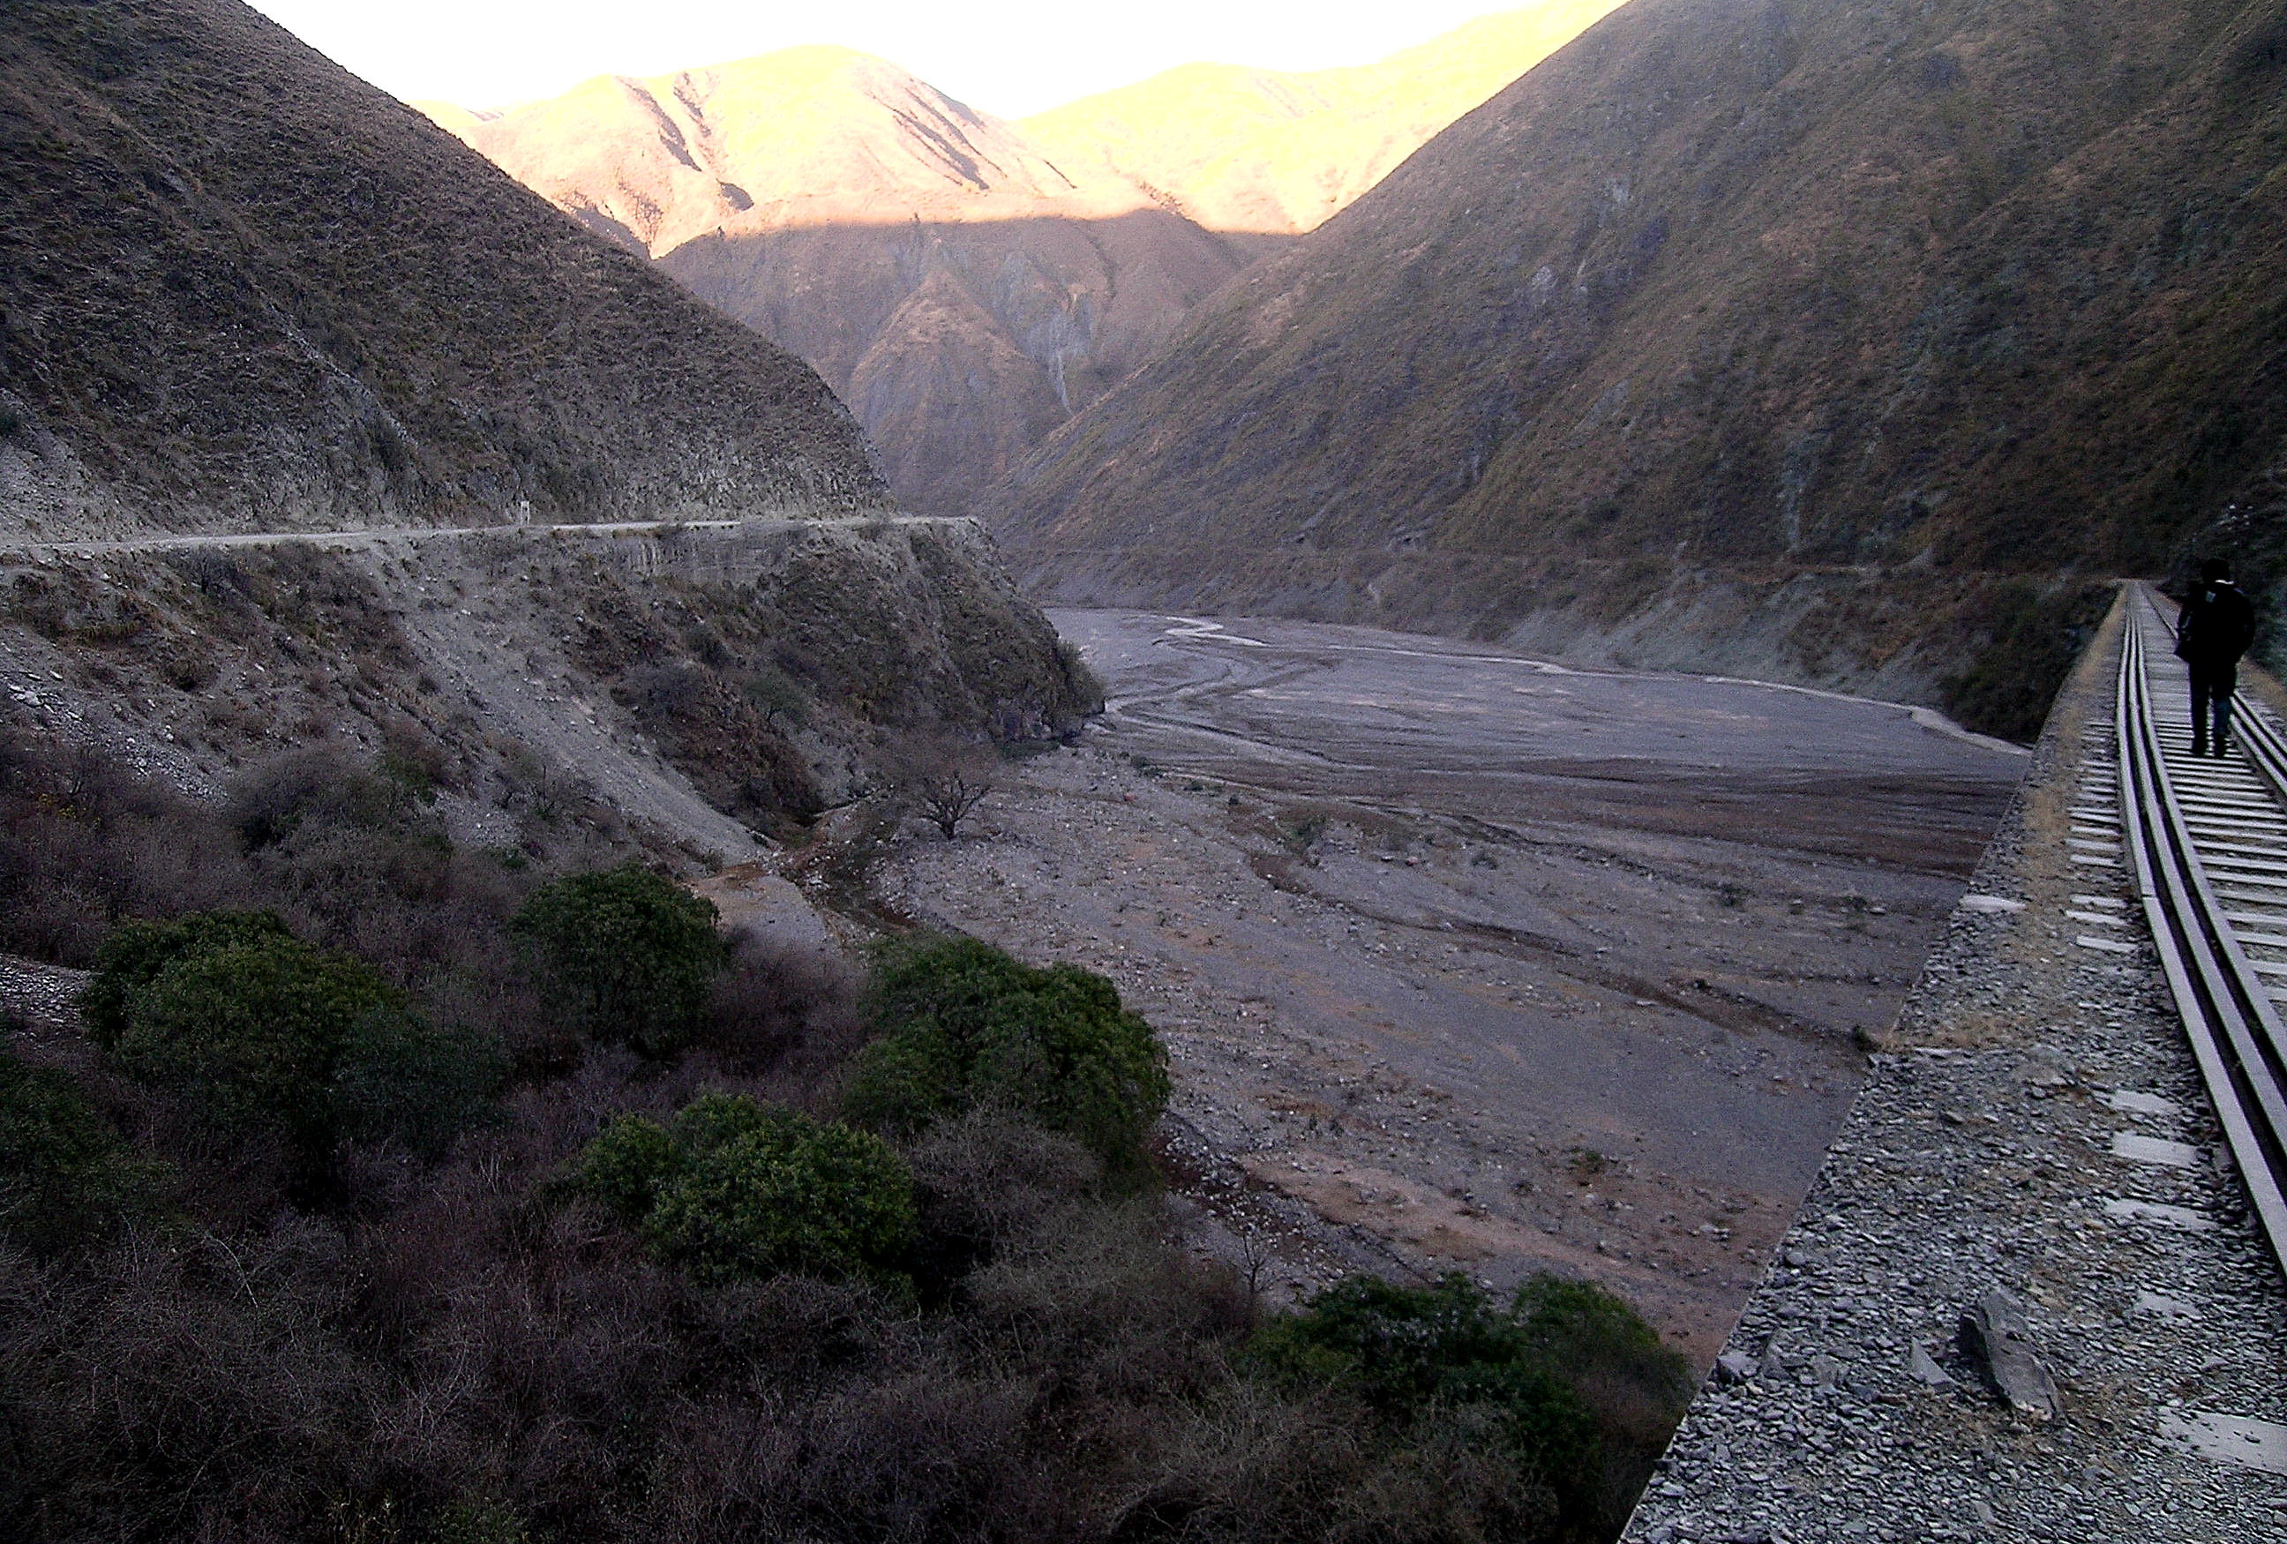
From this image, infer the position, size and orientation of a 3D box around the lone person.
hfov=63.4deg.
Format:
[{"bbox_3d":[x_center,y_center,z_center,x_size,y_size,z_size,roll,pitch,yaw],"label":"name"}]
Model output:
[{"bbox_3d":[9.275,-0.984,15.991,0.620,1.720,0.450,3,7,28],"label":"lone person"}]

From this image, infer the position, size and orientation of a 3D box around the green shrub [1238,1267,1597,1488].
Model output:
[{"bbox_3d":[2.891,6.662,19.379,3.620,2.440,2.890,1,7,9],"label":"green shrub"}]

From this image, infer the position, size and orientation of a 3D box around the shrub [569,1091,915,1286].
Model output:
[{"bbox_3d":[-5.328,5.765,24.812,4.500,2.620,3.830,-1,7,-12],"label":"shrub"}]

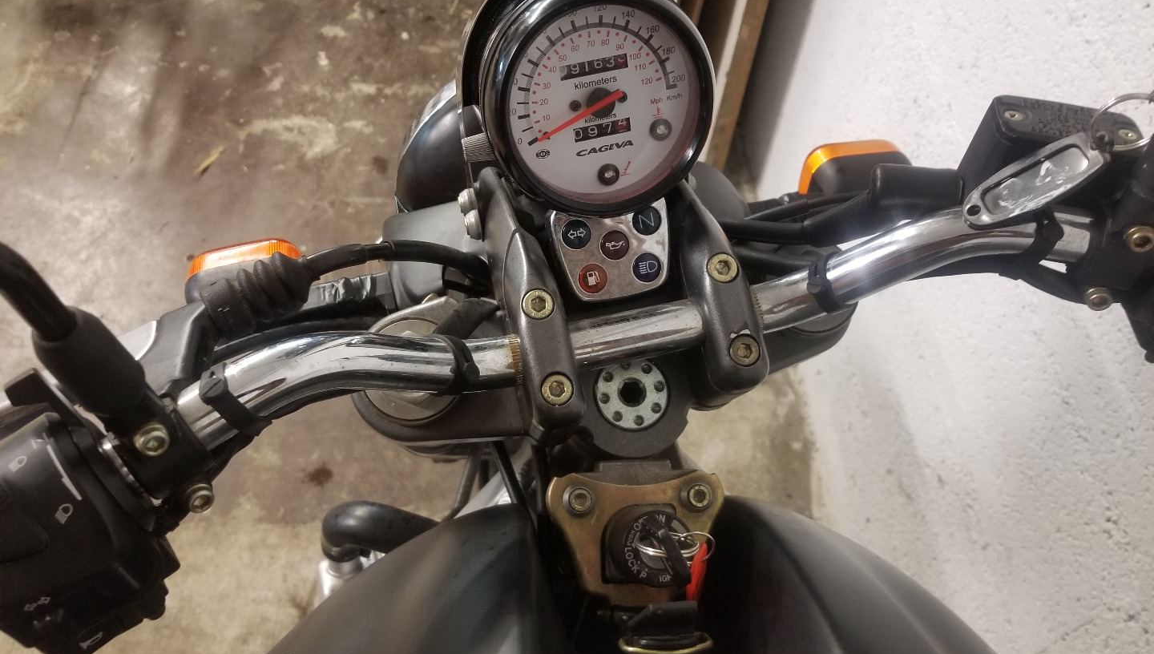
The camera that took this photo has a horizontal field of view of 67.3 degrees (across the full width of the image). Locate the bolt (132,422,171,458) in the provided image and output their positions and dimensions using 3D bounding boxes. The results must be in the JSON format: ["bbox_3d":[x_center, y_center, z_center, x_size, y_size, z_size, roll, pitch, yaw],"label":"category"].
[{"bbox_3d":[-0.141,0.037,0.288,0.011,0.011,0.008,-20,26,-27],"label":"bolt"}]

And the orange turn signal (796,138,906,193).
[{"bbox_3d":[0.167,-0.083,0.521,0.064,0.042,0.038,-11,55,-12],"label":"orange turn signal"}]

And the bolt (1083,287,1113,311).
[{"bbox_3d":[0.207,-0.011,0.345,0.011,0.011,0.008,-1,25,13],"label":"bolt"}]

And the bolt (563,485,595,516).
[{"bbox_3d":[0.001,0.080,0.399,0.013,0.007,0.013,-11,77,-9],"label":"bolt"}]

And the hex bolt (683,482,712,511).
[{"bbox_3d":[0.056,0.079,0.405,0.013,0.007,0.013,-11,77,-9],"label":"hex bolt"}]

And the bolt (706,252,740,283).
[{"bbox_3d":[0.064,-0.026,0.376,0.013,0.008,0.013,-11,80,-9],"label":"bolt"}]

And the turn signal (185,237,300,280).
[{"bbox_3d":[-0.173,-0.015,0.466,0.064,0.042,0.038,-11,55,-12],"label":"turn signal"}]

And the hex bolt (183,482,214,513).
[{"bbox_3d":[-0.135,0.061,0.310,0.011,0.011,0.008,-19,27,-25],"label":"hex bolt"}]

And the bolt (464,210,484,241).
[{"bbox_3d":[-0.045,-0.044,0.377,0.007,0.013,0.013,-11,80,-9],"label":"bolt"}]

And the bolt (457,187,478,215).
[{"bbox_3d":[-0.049,-0.056,0.388,0.007,0.013,0.013,-11,80,-9],"label":"bolt"}]

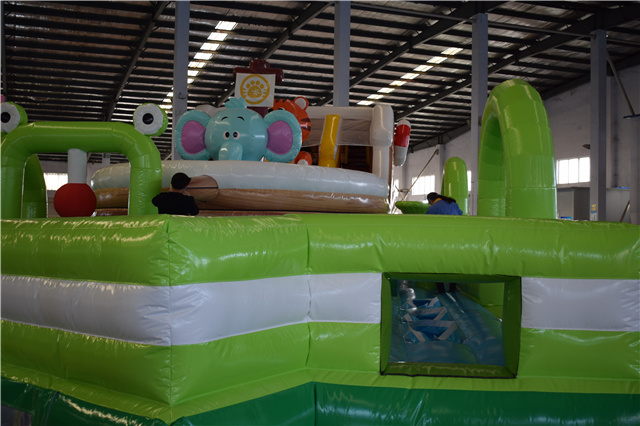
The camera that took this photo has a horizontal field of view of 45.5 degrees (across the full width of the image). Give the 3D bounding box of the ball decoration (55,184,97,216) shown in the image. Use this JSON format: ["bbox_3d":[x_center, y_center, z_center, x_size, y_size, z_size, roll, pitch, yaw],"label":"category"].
[{"bbox_3d":[-2.910,-0.110,9.100,0.500,0.490,0.500,0,-1,0],"label":"ball decoration"}]

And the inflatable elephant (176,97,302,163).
[{"bbox_3d":[-1.160,-1.100,10.900,1.800,1.100,1.050,0,-1,3],"label":"inflatable elephant"}]

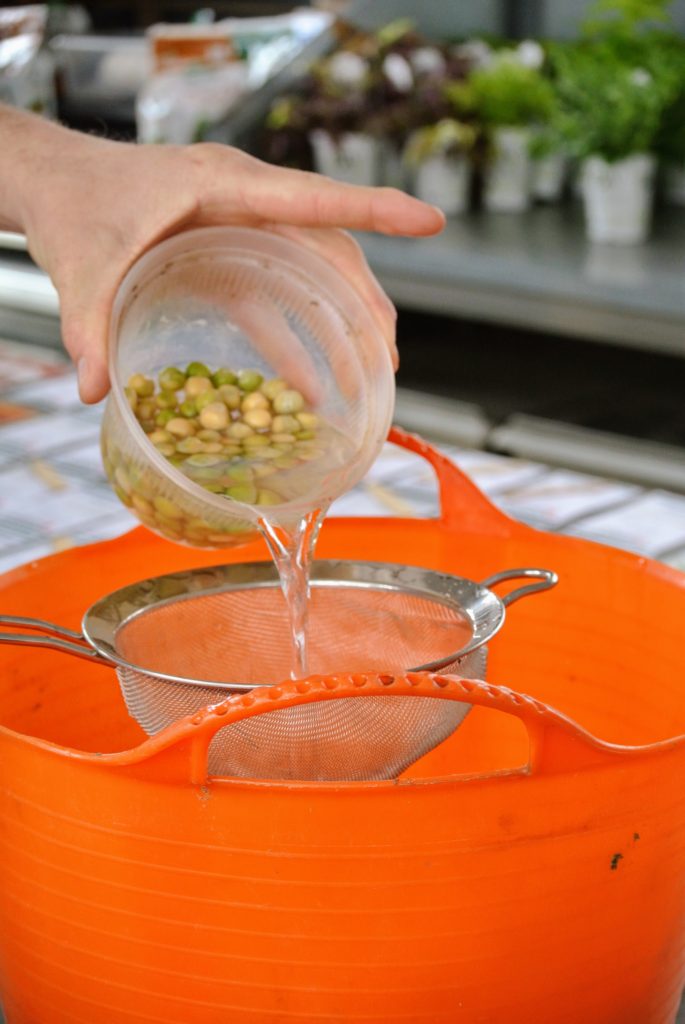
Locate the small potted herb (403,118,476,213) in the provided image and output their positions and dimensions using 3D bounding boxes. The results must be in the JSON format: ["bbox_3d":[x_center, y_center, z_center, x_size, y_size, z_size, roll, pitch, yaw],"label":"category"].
[{"bbox_3d":[0.138,-0.490,3.350,0.105,0.135,0.105,0,12,0],"label":"small potted herb"}]

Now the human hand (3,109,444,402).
[{"bbox_3d":[-0.052,-0.112,1.030,0.190,0.125,0.100,0,12,0],"label":"human hand"}]

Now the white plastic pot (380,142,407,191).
[{"bbox_3d":[0.080,-0.498,3.480,0.078,0.098,0.078,0,12,0],"label":"white plastic pot"}]

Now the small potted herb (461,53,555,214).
[{"bbox_3d":[0.235,-0.546,3.380,0.135,0.225,0.135,0,12,0],"label":"small potted herb"}]

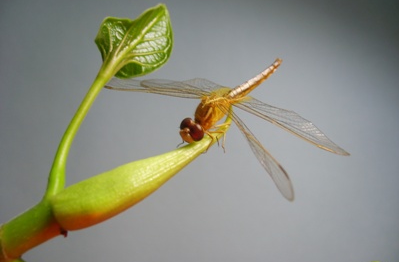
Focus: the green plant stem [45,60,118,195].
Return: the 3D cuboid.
[{"bbox_3d":[-0.032,0.000,0.105,0.006,0.038,0.005,25,0,0],"label":"green plant stem"}]

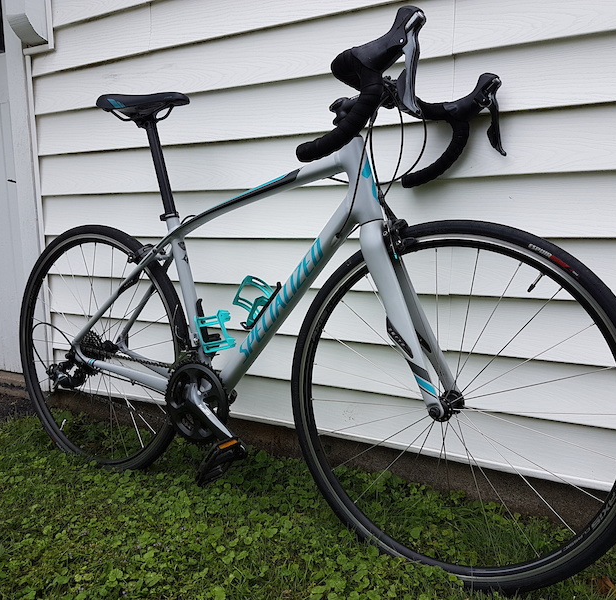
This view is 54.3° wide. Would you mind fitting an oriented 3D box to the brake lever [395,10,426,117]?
[{"bbox_3d":[0.156,-0.356,0.905,0.042,0.156,0.034,-7,-8,34],"label":"brake lever"}]

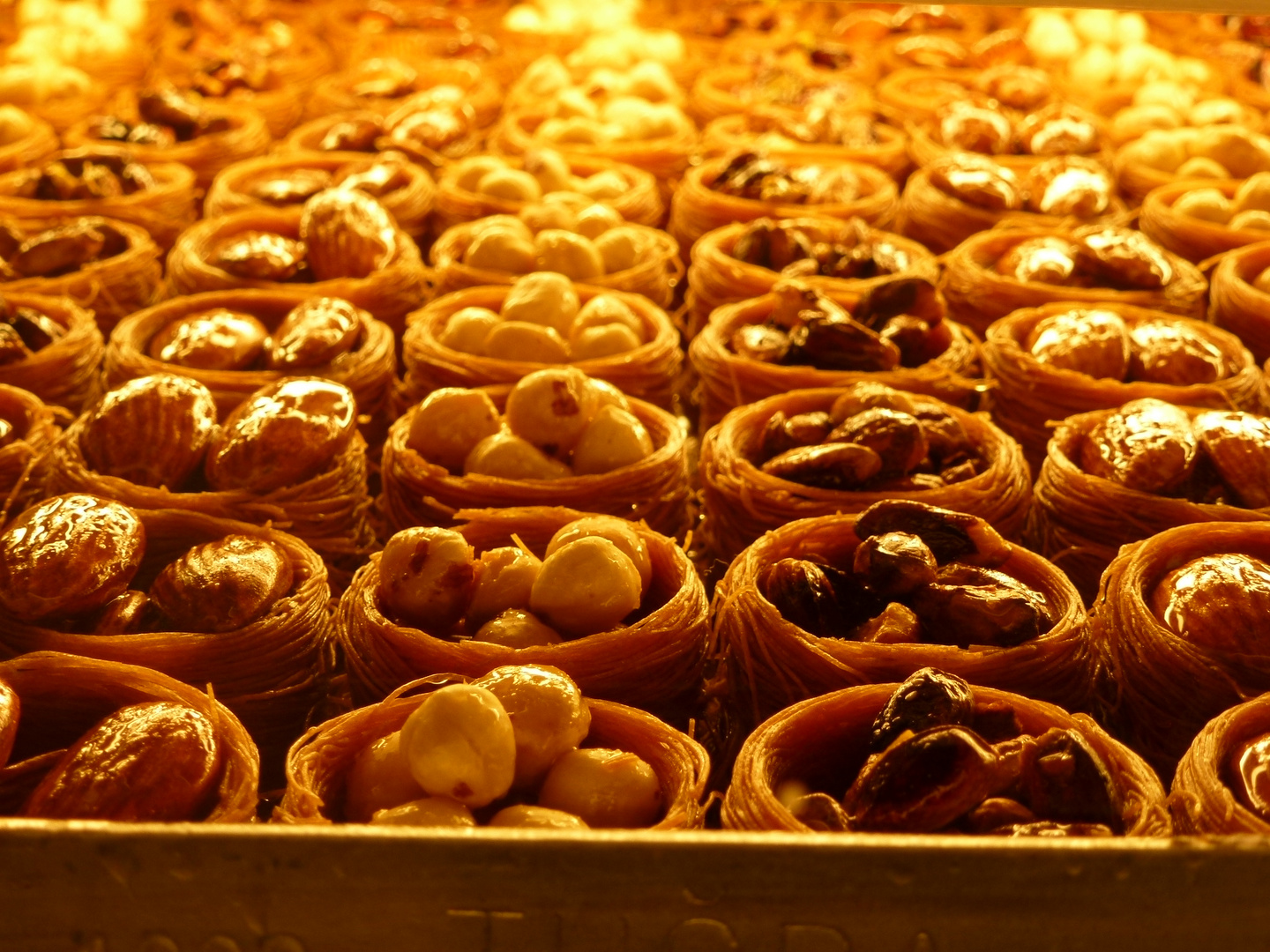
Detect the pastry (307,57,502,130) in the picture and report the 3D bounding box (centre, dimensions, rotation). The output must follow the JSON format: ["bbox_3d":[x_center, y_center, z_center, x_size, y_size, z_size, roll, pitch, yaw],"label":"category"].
[{"bbox_3d":[-0.063,-0.098,0.571,0.052,0.028,0.052,1,22,0],"label":"pastry"}]

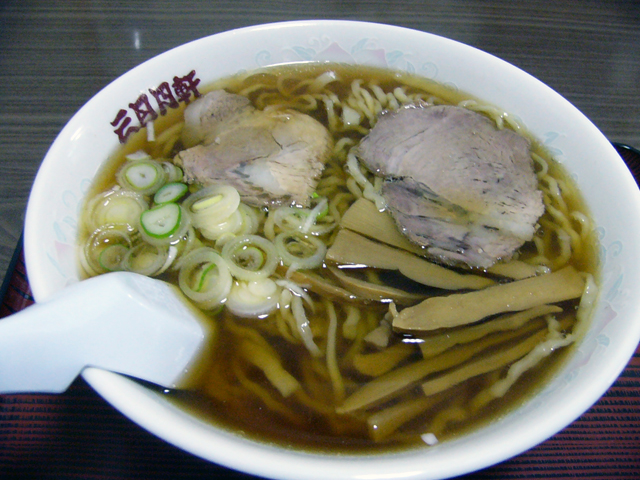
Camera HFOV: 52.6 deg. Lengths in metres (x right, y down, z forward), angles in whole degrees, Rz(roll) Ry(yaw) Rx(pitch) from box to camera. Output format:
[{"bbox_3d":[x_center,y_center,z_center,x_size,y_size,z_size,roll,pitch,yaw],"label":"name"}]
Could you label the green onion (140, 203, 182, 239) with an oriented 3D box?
[{"bbox_3d":[-0.056,-0.007,0.230,0.014,0.003,0.015,1,50,-1],"label":"green onion"}]

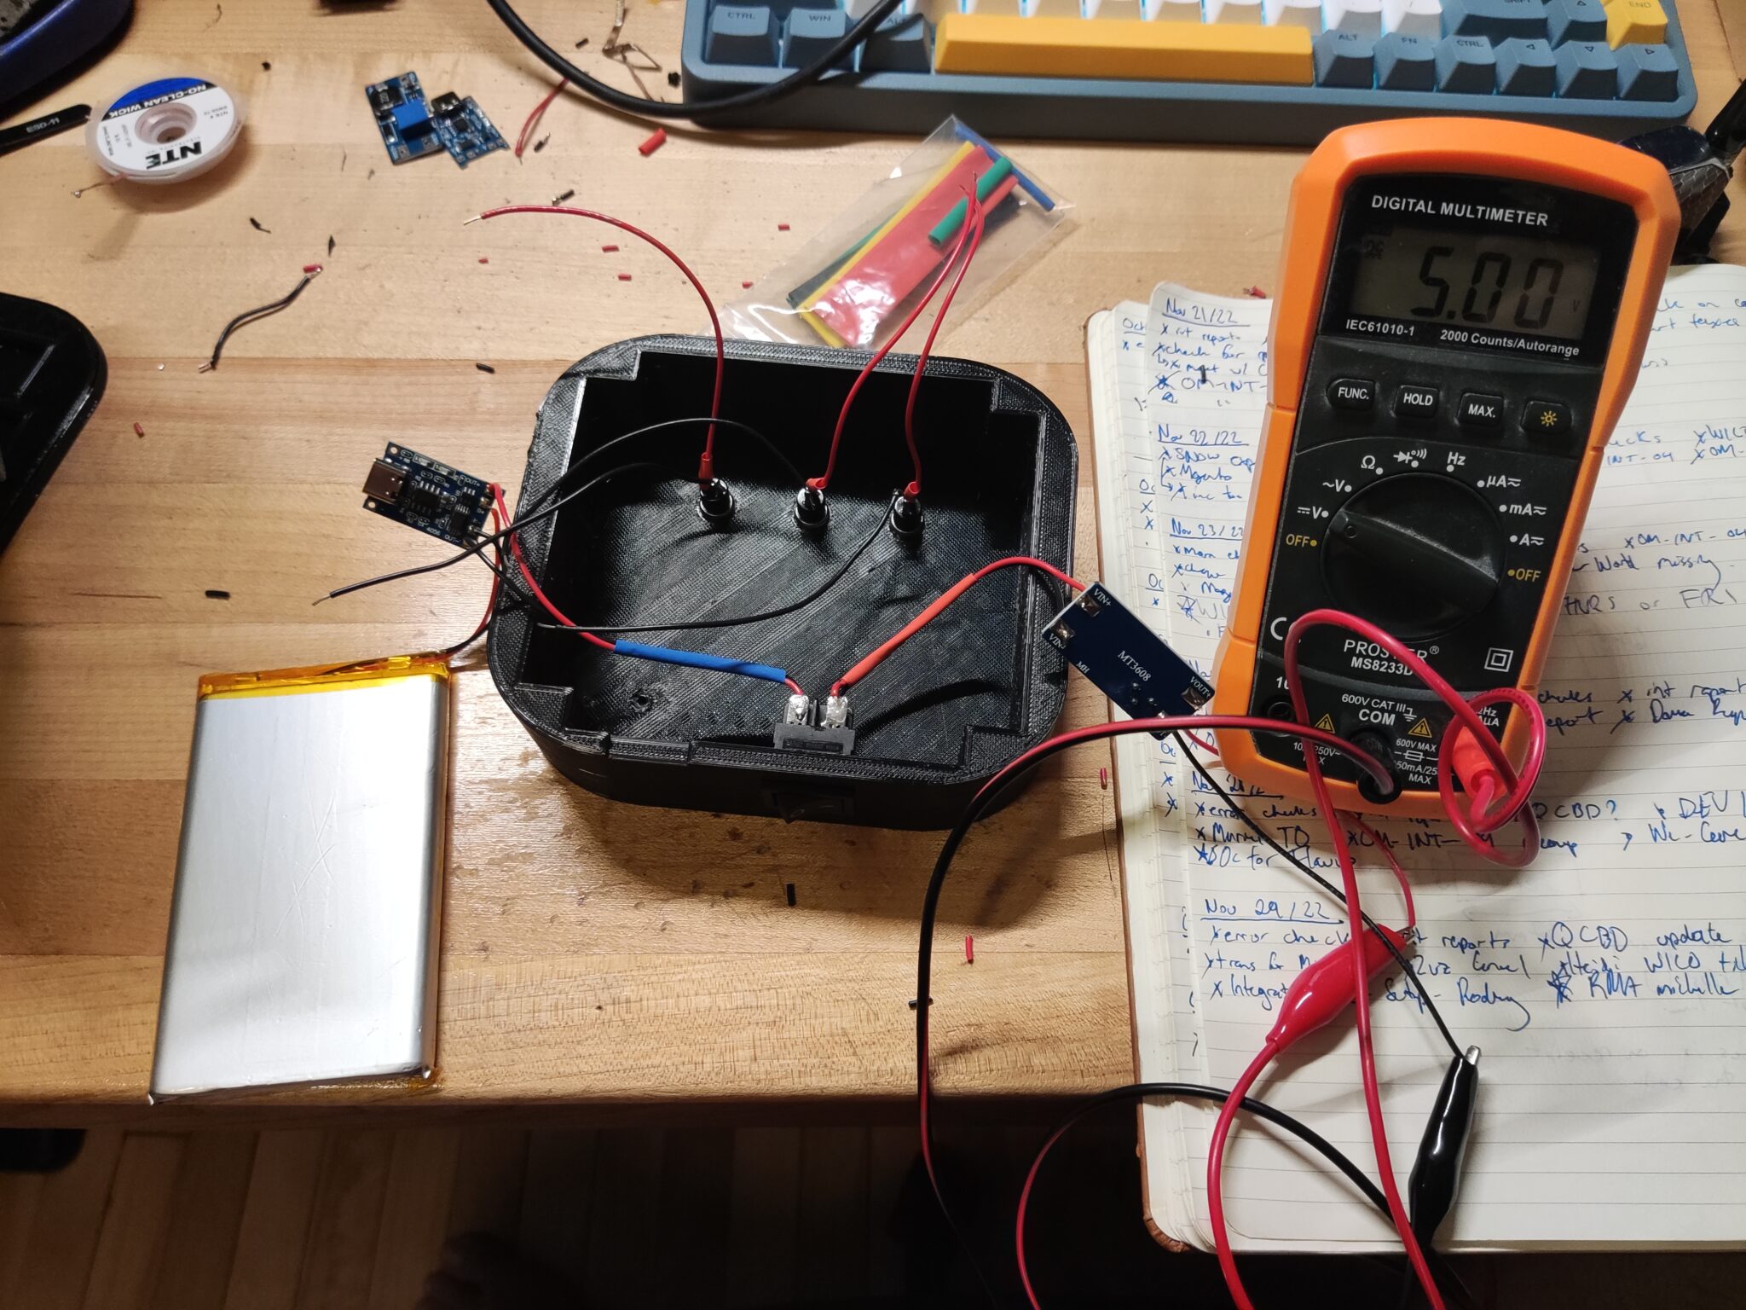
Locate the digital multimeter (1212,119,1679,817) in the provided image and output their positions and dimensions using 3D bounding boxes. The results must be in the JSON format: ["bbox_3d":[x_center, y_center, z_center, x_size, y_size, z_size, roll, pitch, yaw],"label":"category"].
[{"bbox_3d":[0.121,-0.039,0.284,0.074,0.047,0.147,10,102,12],"label":"digital multimeter"}]

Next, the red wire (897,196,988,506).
[{"bbox_3d":[0.017,-0.075,0.306,0.008,0.075,0.039,23,66,10],"label":"red wire"}]

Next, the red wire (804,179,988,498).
[{"bbox_3d":[0.013,-0.079,0.325,0.024,0.038,0.081,26,70,10],"label":"red wire"}]

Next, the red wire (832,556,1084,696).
[{"bbox_3d":[0.018,-0.008,0.301,0.059,0.045,0.016,-8,68,-4],"label":"red wire"}]

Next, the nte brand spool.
[{"bbox_3d":[-0.225,-0.166,0.406,0.047,0.012,0.047,0,64,-1],"label":"nte brand spool"}]

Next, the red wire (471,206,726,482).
[{"bbox_3d":[-0.063,-0.082,0.312,0.060,0.065,0.024,27,67,12],"label":"red wire"}]

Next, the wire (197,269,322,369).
[{"bbox_3d":[-0.184,-0.102,0.379,0.007,0.004,0.049,35,68,15],"label":"wire"}]

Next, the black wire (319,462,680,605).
[{"bbox_3d":[-0.083,-0.027,0.302,0.096,0.038,0.012,-36,70,-17],"label":"black wire"}]

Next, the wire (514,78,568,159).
[{"bbox_3d":[-0.109,-0.176,0.411,0.005,0.006,0.034,20,69,7],"label":"wire"}]

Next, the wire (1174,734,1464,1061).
[{"bbox_3d":[0.102,0.052,0.282,0.011,0.028,0.094,-42,74,-15],"label":"wire"}]

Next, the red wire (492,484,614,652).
[{"bbox_3d":[-0.080,-0.019,0.307,0.010,0.025,0.045,-38,73,-14],"label":"red wire"}]

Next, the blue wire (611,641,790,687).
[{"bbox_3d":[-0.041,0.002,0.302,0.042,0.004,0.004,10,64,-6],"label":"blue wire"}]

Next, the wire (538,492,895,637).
[{"bbox_3d":[-0.030,-0.018,0.305,0.099,0.027,0.019,-29,68,-14],"label":"wire"}]

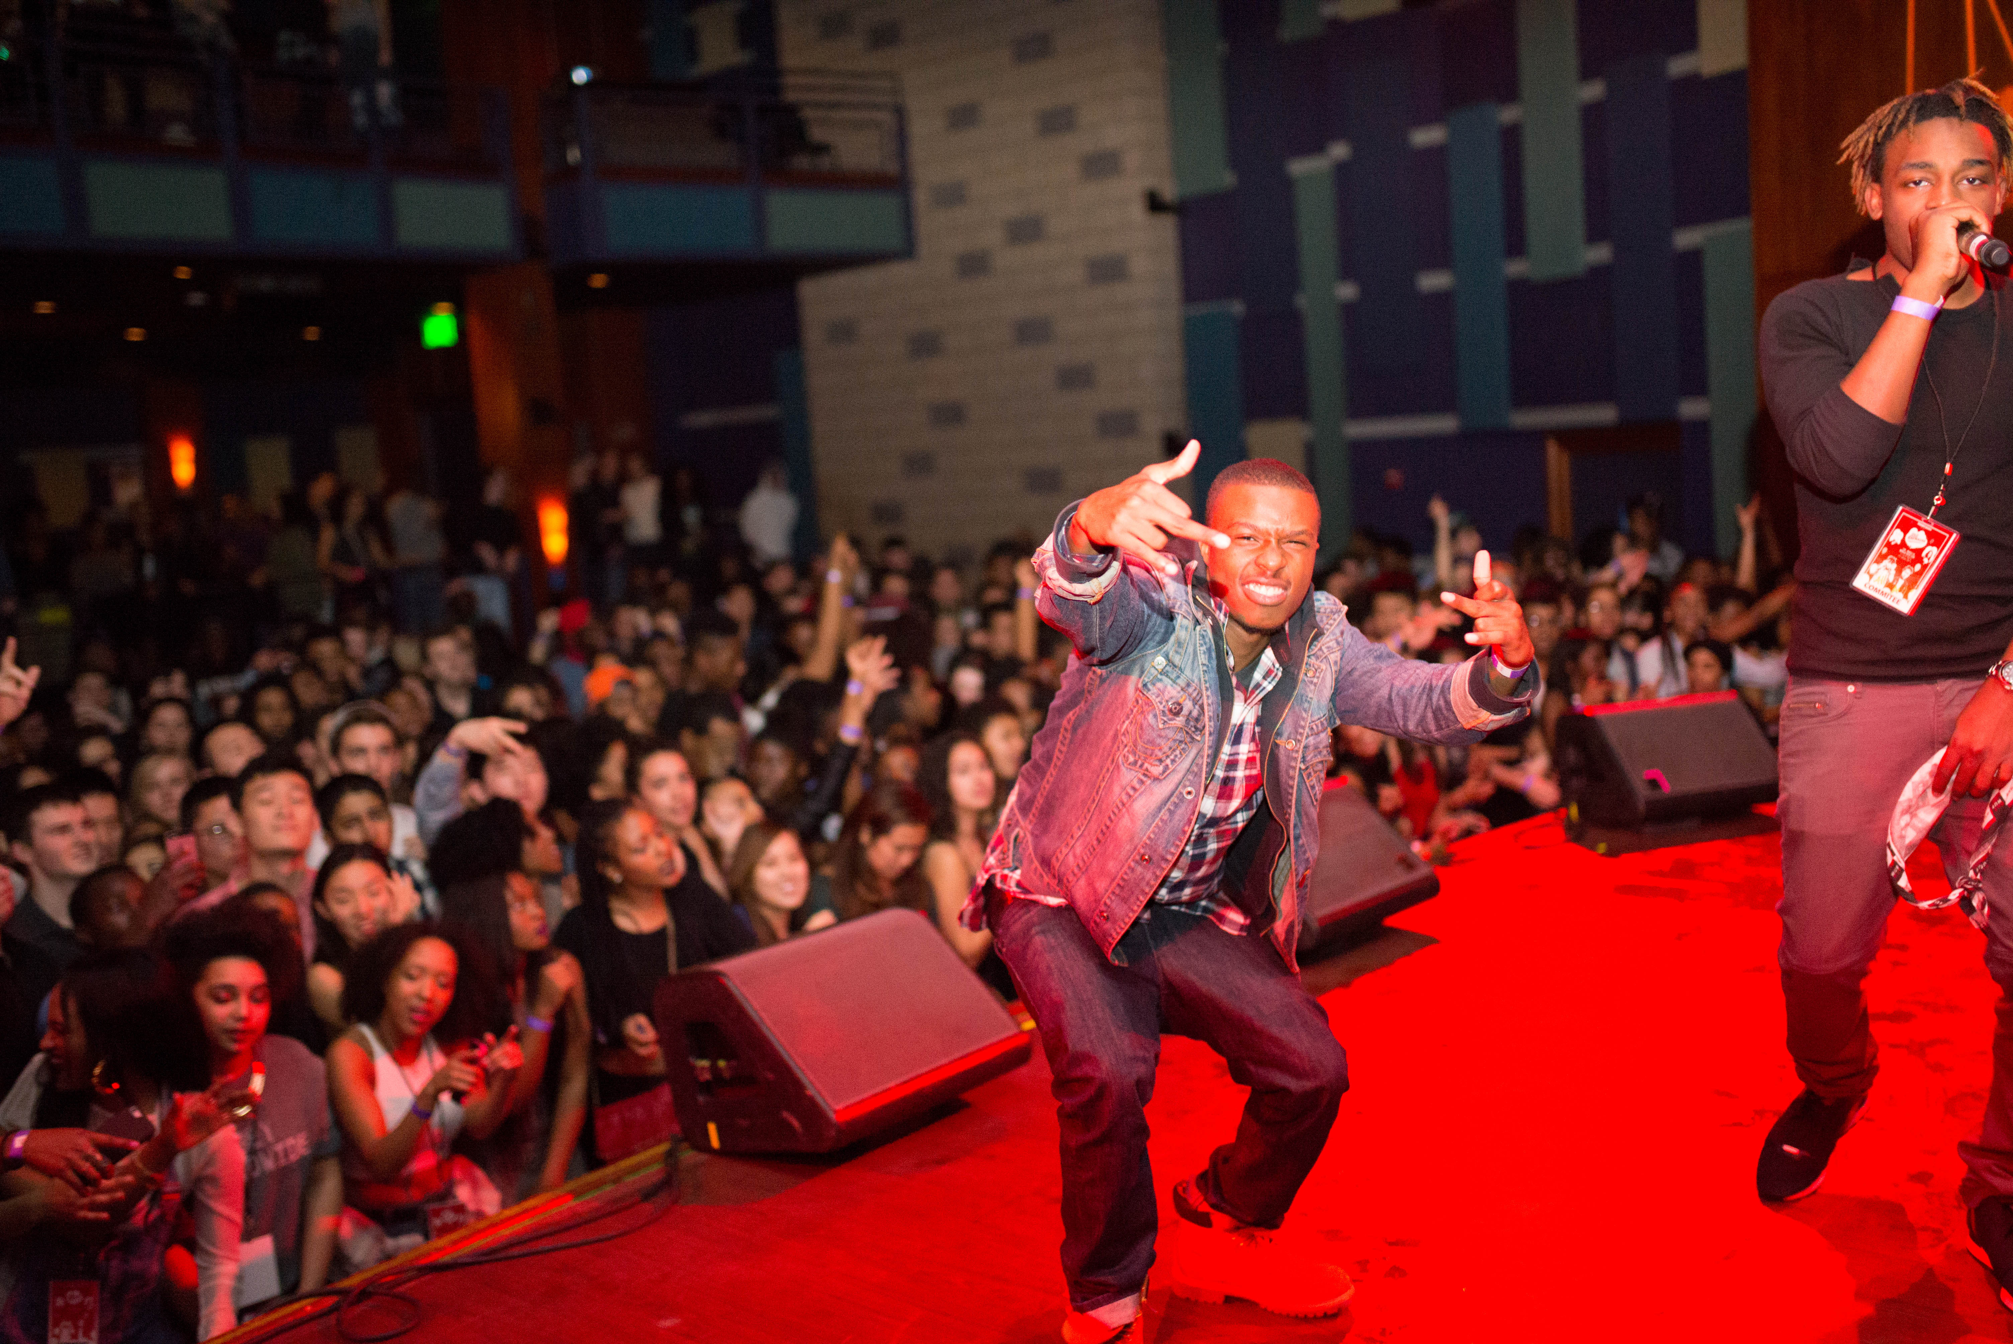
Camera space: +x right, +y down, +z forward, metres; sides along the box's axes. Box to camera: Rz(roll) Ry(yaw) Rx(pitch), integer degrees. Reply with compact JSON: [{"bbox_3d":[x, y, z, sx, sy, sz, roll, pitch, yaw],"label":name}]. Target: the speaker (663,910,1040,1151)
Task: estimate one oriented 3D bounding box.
[{"bbox_3d":[-0.316,0.725,4.090,0.430,0.350,0.645,1,8,37],"label":"speaker"}]

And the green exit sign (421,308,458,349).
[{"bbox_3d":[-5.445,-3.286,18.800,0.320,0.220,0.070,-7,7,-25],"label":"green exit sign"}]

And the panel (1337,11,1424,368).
[{"bbox_3d":[2.461,-3.124,12.938,0.060,2.200,0.620,-8,7,-28],"label":"panel"}]

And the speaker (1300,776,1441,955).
[{"bbox_3d":[0.826,0.503,5.317,0.430,0.350,0.645,1,8,41],"label":"speaker"}]

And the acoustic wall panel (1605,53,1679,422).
[{"bbox_3d":[3.561,-2.451,11.053,0.060,2.020,0.440,-8,7,-28],"label":"acoustic wall panel"}]

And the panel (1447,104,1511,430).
[{"bbox_3d":[2.927,-2.527,12.218,0.060,1.940,0.460,-8,7,-28],"label":"panel"}]

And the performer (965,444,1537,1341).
[{"bbox_3d":[0.362,0.318,2.895,0.780,1.340,0.720,-7,7,-20],"label":"performer"}]

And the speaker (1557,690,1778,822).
[{"bbox_3d":[2.226,0.270,6.481,0.645,0.350,0.430,-7,7,-24],"label":"speaker"}]

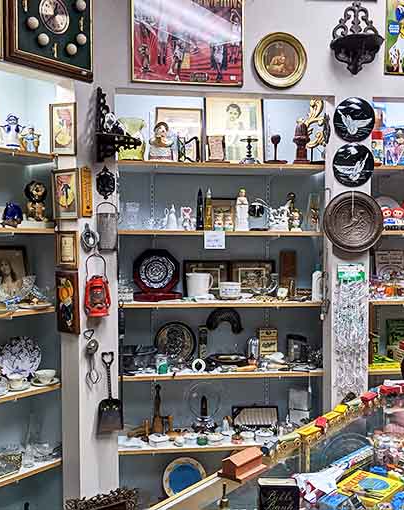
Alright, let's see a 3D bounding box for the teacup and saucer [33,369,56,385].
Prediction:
[{"bbox_3d":[-0.732,0.568,2.484,0.094,0.055,0.094,0,2,0],"label":"teacup and saucer"}]

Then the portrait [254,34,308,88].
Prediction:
[{"bbox_3d":[0.386,-0.953,2.600,0.267,0.274,0.035,0,2,-6],"label":"portrait"}]

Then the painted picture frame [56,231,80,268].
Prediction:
[{"bbox_3d":[-0.604,-0.022,2.384,0.139,0.166,0.020,1,2,36],"label":"painted picture frame"}]

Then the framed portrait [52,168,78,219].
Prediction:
[{"bbox_3d":[-0.609,-0.269,2.386,0.162,0.222,0.020,1,2,36],"label":"framed portrait"}]

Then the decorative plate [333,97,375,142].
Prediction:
[{"bbox_3d":[0.767,-0.682,2.670,0.218,0.222,0.025,0,2,-6],"label":"decorative plate"}]

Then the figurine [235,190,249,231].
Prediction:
[{"bbox_3d":[0.207,-0.232,2.700,0.068,0.224,0.060,0,2,0],"label":"figurine"}]

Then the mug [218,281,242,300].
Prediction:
[{"bbox_3d":[0.149,0.188,2.750,0.113,0.083,0.117,0,2,-6],"label":"mug"}]

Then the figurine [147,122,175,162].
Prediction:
[{"bbox_3d":[-0.200,-0.549,2.633,0.122,0.184,0.092,0,2,-6],"label":"figurine"}]

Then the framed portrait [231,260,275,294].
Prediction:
[{"bbox_3d":[0.275,0.132,2.852,0.252,0.200,0.020,0,-8,-6],"label":"framed portrait"}]

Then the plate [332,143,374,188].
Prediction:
[{"bbox_3d":[0.726,-0.427,2.540,0.204,0.204,0.022,0,2,-6],"label":"plate"}]

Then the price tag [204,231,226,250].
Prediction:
[{"bbox_3d":[0.065,-0.073,2.616,0.106,0.092,0.006,0,2,-6],"label":"price tag"}]

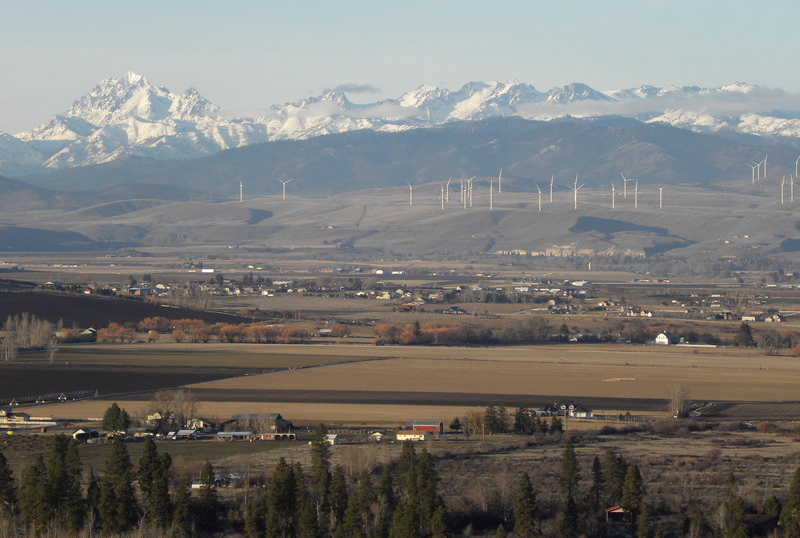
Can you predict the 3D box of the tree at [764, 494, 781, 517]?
[{"bbox_3d":[126.650,81.770,1445.820,5.330,10.880,5.330,0,1,0],"label":"tree"}]

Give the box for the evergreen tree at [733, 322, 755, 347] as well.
[{"bbox_3d":[325.420,62.110,4016.720,16.000,23.140,16.000,0,1,0],"label":"evergreen tree"}]

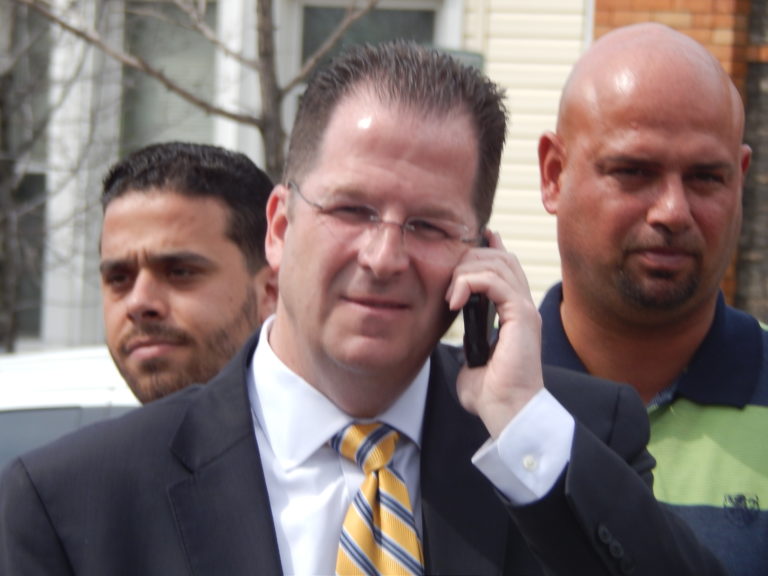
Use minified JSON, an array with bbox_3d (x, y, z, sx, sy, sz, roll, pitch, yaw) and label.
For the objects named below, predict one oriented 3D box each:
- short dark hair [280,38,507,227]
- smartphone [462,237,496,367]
[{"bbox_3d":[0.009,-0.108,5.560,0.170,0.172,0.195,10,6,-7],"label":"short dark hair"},{"bbox_3d":[0.074,0.008,5.530,0.016,0.108,0.056,-1,-19,13],"label":"smartphone"}]

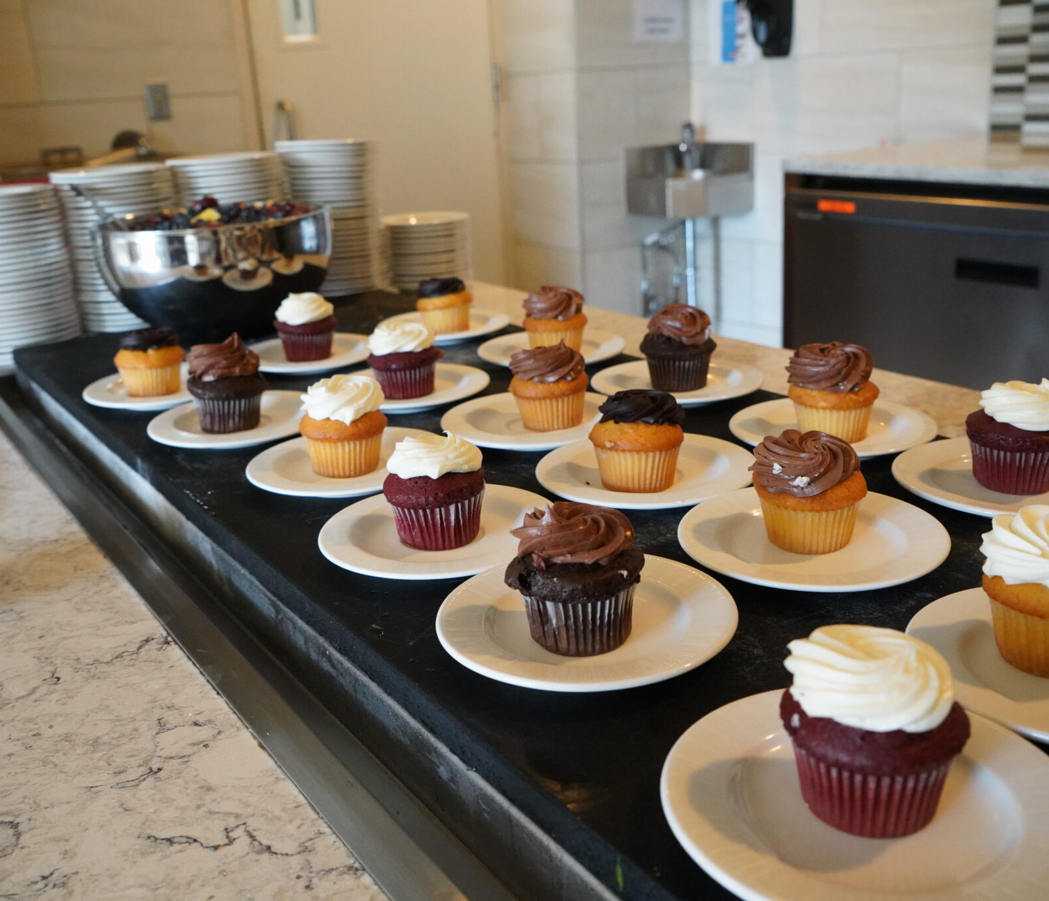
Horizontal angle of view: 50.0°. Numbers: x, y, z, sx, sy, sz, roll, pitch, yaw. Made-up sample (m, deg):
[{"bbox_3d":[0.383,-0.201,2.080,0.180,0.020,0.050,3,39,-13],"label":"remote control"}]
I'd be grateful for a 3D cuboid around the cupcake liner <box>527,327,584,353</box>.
[{"bbox_3d":[0.036,-0.124,1.263,0.065,0.032,0.065,-3,18,0],"label":"cupcake liner"}]

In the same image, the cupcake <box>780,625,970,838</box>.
[{"bbox_3d":[0.141,0.110,0.458,0.073,0.074,0.073,-3,18,0],"label":"cupcake"}]

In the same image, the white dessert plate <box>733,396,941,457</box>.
[{"bbox_3d":[0.254,-0.013,0.931,0.166,0.019,0.166,-3,18,1],"label":"white dessert plate"}]

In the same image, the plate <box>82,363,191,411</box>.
[{"bbox_3d":[-0.378,-0.063,1.191,0.166,0.019,0.166,-3,18,0],"label":"plate"}]

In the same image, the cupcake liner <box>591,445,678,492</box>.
[{"bbox_3d":[0.082,0.007,0.813,0.062,0.031,0.062,-3,19,0],"label":"cupcake liner"}]

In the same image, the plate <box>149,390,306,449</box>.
[{"bbox_3d":[-0.264,-0.024,1.051,0.166,0.019,0.166,-3,18,0],"label":"plate"}]

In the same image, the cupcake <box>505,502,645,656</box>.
[{"bbox_3d":[0.028,0.063,0.592,0.073,0.072,0.073,-3,18,1],"label":"cupcake"}]

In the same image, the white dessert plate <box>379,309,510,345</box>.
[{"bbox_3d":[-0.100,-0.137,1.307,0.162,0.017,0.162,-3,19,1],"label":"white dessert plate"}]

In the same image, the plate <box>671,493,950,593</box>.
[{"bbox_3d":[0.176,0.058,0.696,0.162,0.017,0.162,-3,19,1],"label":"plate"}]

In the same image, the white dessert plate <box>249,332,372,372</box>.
[{"bbox_3d":[-0.250,-0.110,1.313,0.166,0.019,0.166,-3,18,0],"label":"white dessert plate"}]

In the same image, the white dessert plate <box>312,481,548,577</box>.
[{"bbox_3d":[-0.055,0.059,0.761,0.166,0.019,0.166,-3,18,1],"label":"white dessert plate"}]

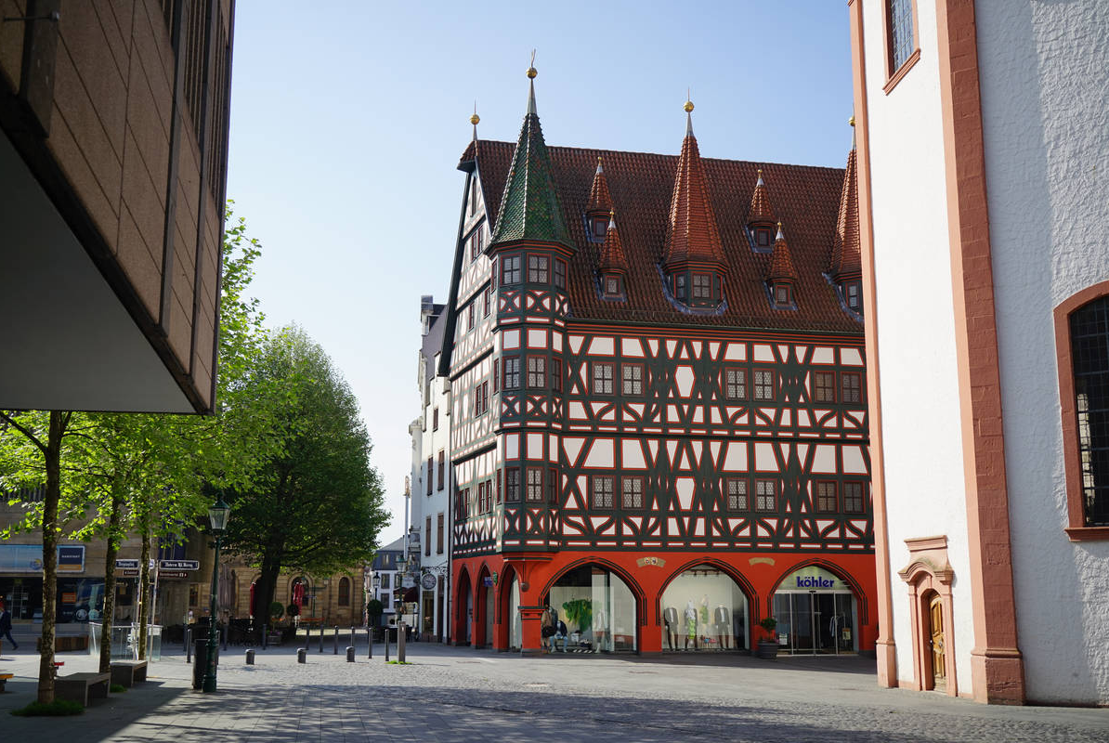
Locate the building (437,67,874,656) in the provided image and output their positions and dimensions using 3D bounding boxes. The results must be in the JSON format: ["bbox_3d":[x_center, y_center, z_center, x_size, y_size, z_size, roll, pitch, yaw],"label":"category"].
[{"bbox_3d":[4.778,0.235,48.749,16.500,21.765,10.000,2,-11,-12],"label":"building"}]

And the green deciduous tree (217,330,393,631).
[{"bbox_3d":[-12.318,5.295,58.456,8.800,15.827,8.800,0,-11,0],"label":"green deciduous tree"}]

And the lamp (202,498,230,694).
[{"bbox_3d":[-6.834,4.434,23.653,0.400,3.835,0.400,0,-11,0],"label":"lamp"}]

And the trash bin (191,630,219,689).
[{"bbox_3d":[-7.004,5.864,23.588,0.480,0.960,0.480,0,-11,0],"label":"trash bin"}]

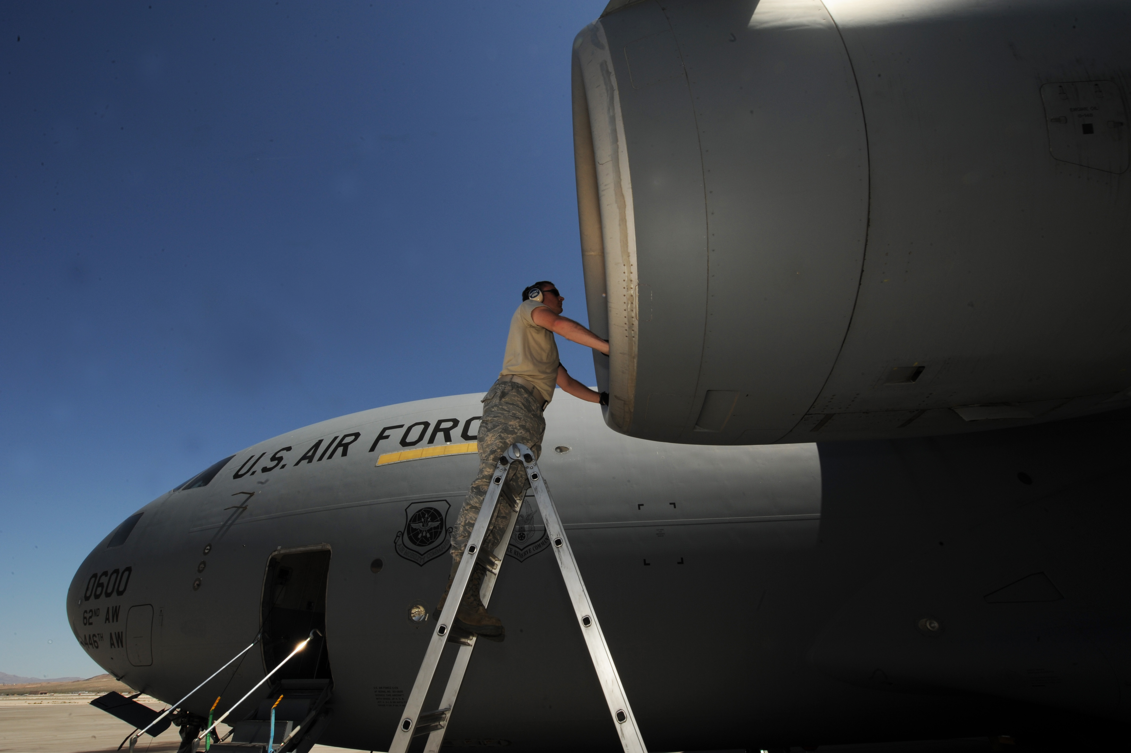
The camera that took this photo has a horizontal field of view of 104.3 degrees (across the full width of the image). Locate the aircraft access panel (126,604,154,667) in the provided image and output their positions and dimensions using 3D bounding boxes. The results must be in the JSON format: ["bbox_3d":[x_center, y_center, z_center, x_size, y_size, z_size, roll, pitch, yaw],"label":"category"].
[{"bbox_3d":[-6.500,3.945,6.720,0.650,0.870,0.080,-14,-11,18],"label":"aircraft access panel"}]

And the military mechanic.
[{"bbox_3d":[-0.118,0.223,2.152,0.850,1.790,0.550,-1,-34,-2],"label":"military mechanic"}]

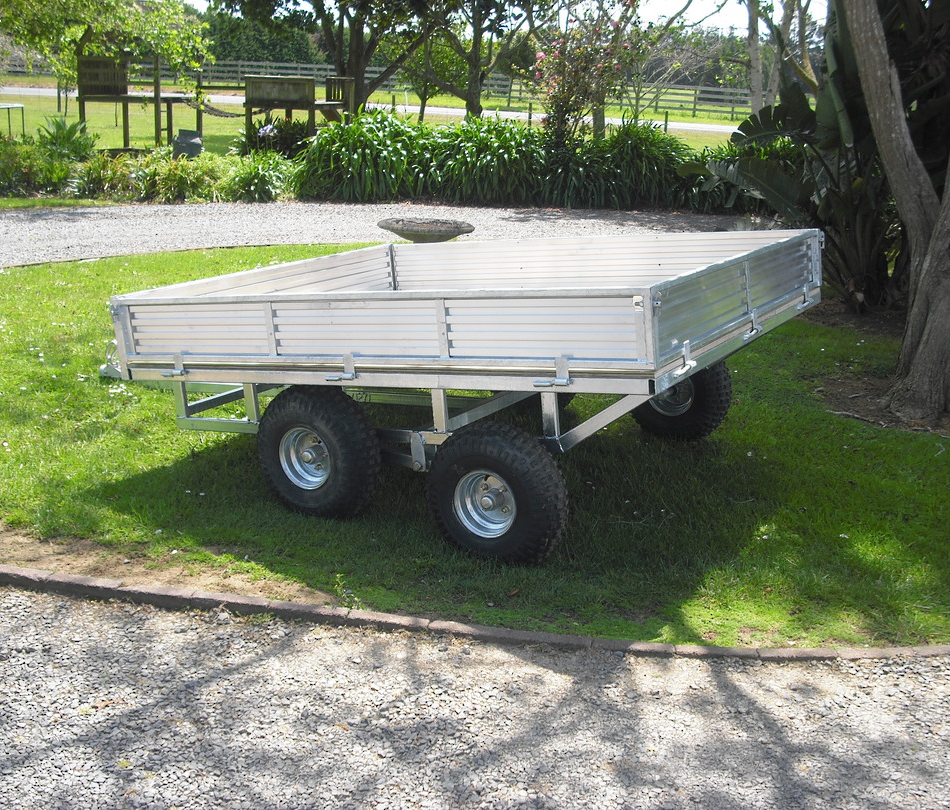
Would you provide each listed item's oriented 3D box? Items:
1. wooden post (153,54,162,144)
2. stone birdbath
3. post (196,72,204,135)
[{"bbox_3d":[-5.293,-5.070,19.800,0.090,1.536,0.090,-9,20,-36],"label":"wooden post"},{"bbox_3d":[-0.316,-0.778,7.391,0.597,0.682,0.597,3,16,0],"label":"stone birdbath"},{"bbox_3d":[-4.742,-5.250,20.470,0.090,1.571,0.090,-9,20,-36],"label":"post"}]

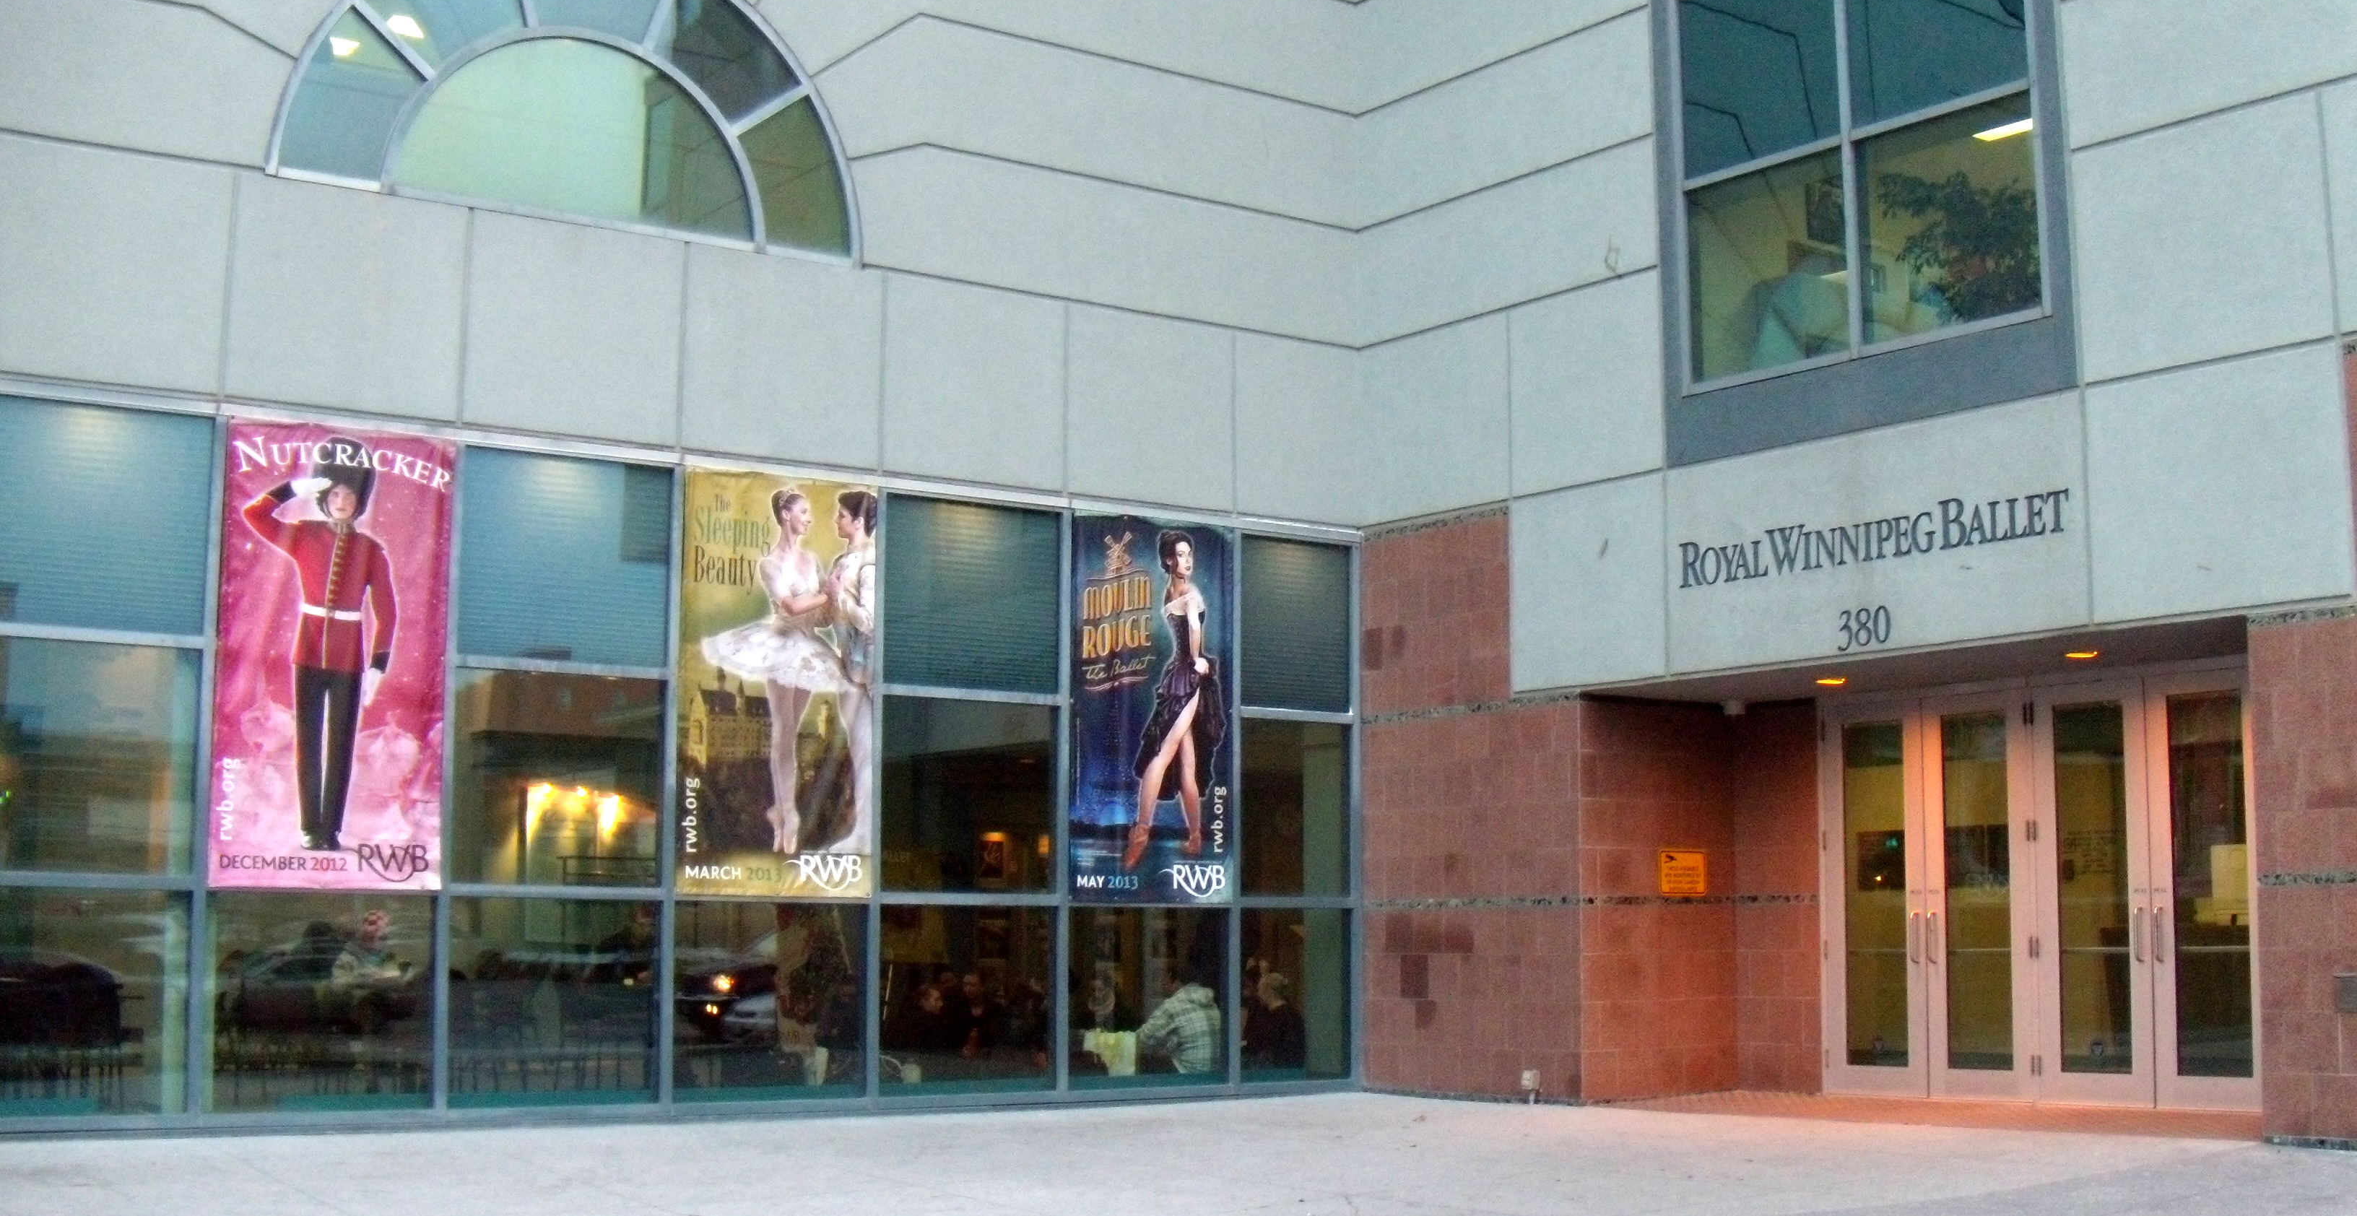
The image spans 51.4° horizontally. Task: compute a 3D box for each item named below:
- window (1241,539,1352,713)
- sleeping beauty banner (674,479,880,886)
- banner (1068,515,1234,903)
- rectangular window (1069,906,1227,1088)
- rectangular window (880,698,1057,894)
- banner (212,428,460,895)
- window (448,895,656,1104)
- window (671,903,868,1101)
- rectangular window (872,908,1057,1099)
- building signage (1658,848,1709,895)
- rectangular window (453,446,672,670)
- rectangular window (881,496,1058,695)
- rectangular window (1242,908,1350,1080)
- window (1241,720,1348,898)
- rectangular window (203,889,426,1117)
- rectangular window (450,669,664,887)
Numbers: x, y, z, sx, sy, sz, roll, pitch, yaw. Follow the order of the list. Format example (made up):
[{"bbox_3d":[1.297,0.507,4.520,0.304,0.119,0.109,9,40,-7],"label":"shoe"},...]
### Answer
[{"bbox_3d":[0.792,0.121,16.473,0.946,1.157,0.100,5,-8,-35],"label":"window"},{"bbox_3d":[-2.281,0.444,14.151,1.239,2.419,0.050,5,-8,-35],"label":"sleeping beauty banner"},{"bbox_3d":[-0.132,0.654,15.682,1.273,2.440,0.050,5,-8,-35],"label":"banner"},{"bbox_3d":[-0.183,2.462,15.501,1.227,1.121,0.100,5,-8,-35],"label":"rectangular window"},{"bbox_3d":[-1.310,1.184,15.331,1.200,1.186,0.100,5,-10,-32],"label":"rectangular window"},{"bbox_3d":[-4.572,0.263,13.289,1.178,2.484,0.040,5,-10,-32],"label":"banner"},{"bbox_3d":[-3.502,2.192,13.775,1.170,1.139,0.100,5,-10,-32],"label":"window"},{"bbox_3d":[-2.398,2.303,14.470,1.180,1.134,0.100,5,-10,-32],"label":"window"},{"bbox_3d":[-1.267,2.352,14.729,1.231,1.116,0.100,5,-8,-35],"label":"rectangular window"},{"bbox_3d":[3.260,1.708,15.831,0.380,0.290,0.030,5,-10,-32],"label":"building signage"},{"bbox_3d":[-3.515,-0.276,14.120,1.197,1.170,0.100,5,-10,-32],"label":"rectangular window"},{"bbox_3d":[-1.308,-0.066,15.512,1.215,1.171,0.100,5,-10,-32],"label":"rectangular window"},{"bbox_3d":[0.771,2.559,16.180,0.913,1.127,0.100,5,-8,-35],"label":"rectangular window"},{"bbox_3d":[0.774,1.341,16.320,0.925,1.170,0.100,5,-8,-35],"label":"window"},{"bbox_3d":[-4.577,2.098,13.095,1.154,1.130,0.100,5,-10,-32],"label":"rectangular window"},{"bbox_3d":[-3.517,0.974,13.940,1.192,1.197,0.100,5,-10,-32],"label":"rectangular window"}]

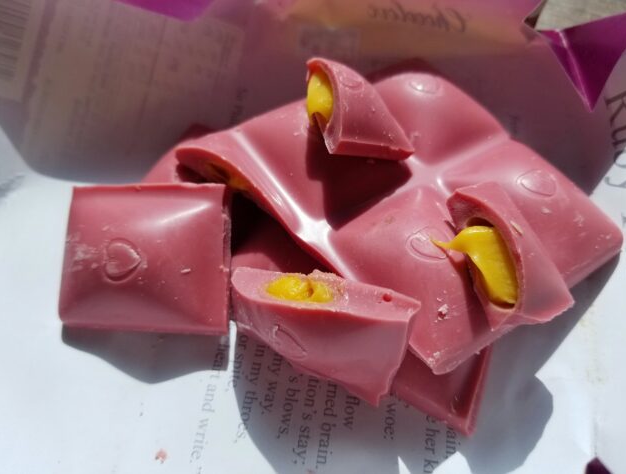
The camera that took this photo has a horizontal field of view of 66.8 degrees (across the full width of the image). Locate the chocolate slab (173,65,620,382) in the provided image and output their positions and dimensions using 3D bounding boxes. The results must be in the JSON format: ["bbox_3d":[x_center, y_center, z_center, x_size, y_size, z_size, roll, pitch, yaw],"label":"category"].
[{"bbox_3d":[0.017,-0.010,0.103,0.071,0.011,0.072,-28,60,-14],"label":"chocolate slab"}]

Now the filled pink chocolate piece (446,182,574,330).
[{"bbox_3d":[0.038,0.002,0.087,0.016,0.010,0.028,-16,73,-25],"label":"filled pink chocolate piece"}]

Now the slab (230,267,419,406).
[{"bbox_3d":[-0.002,0.017,0.090,0.036,0.028,0.010,25,41,19],"label":"slab"}]

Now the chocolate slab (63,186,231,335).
[{"bbox_3d":[-0.035,0.004,0.098,0.036,0.010,0.029,0,84,10],"label":"chocolate slab"}]

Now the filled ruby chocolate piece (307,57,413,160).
[{"bbox_3d":[0.011,-0.031,0.108,0.021,0.010,0.029,2,50,-26],"label":"filled ruby chocolate piece"}]

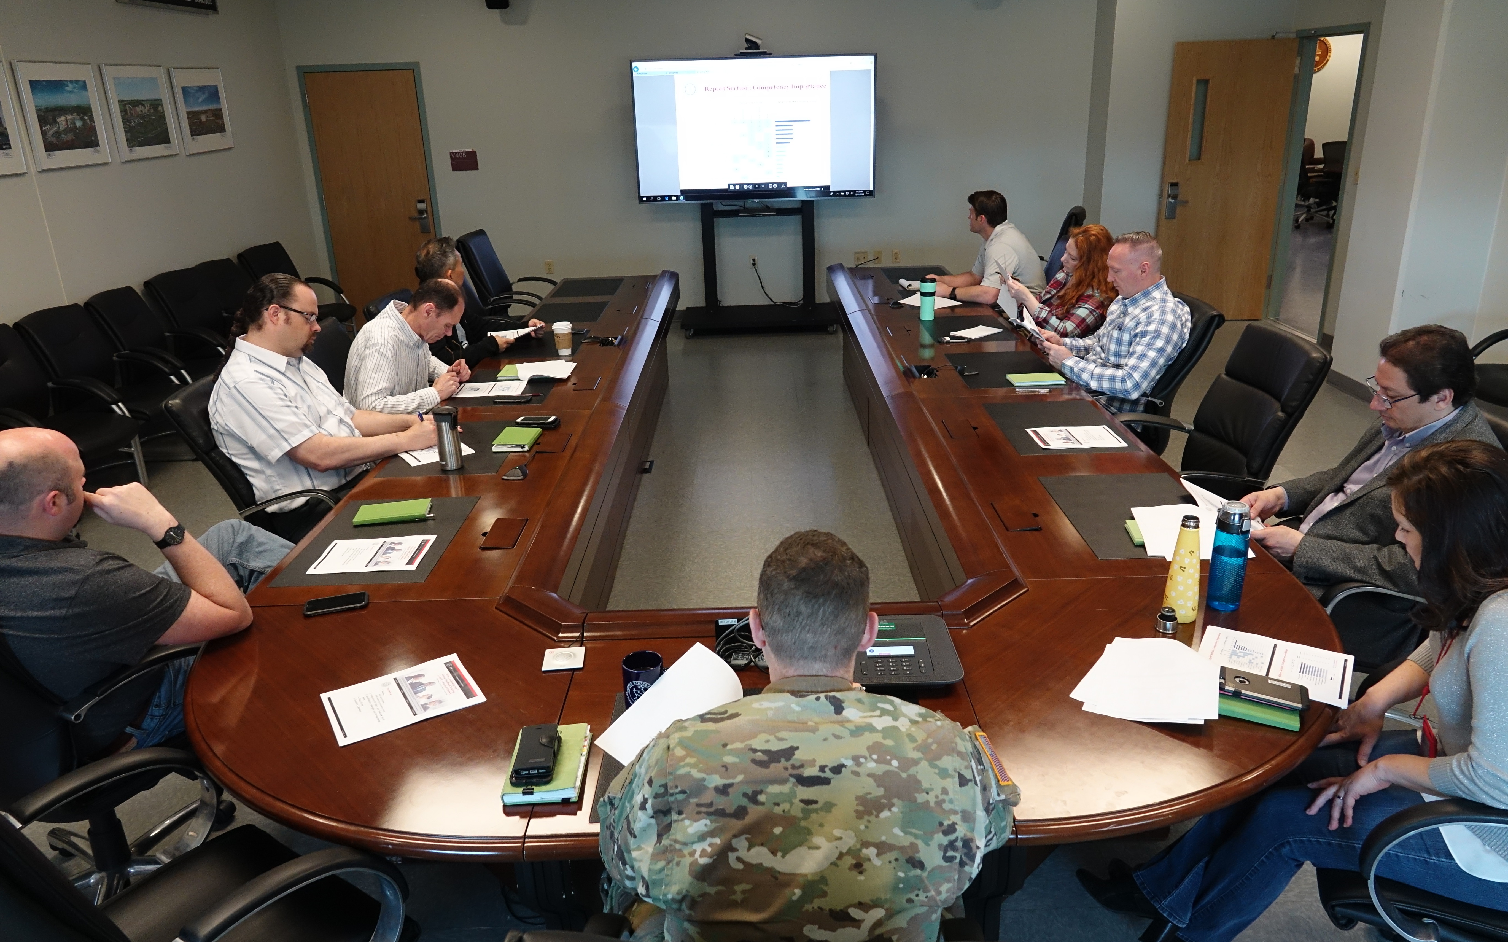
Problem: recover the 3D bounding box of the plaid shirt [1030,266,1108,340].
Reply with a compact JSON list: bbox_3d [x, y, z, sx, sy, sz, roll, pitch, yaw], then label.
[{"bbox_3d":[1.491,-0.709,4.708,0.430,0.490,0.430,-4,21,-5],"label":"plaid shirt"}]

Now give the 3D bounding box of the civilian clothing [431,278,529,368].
[{"bbox_3d":[-1.342,-0.618,4.692,0.560,0.620,0.500,-1,21,0],"label":"civilian clothing"}]

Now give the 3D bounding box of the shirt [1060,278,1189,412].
[{"bbox_3d":[1.473,-0.464,4.027,0.540,0.630,0.500,-7,21,-14],"label":"shirt"}]

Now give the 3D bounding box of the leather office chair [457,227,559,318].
[{"bbox_3d":[-1.513,-1.059,6.696,0.700,1.060,0.650,-2,20,0],"label":"leather office chair"}]

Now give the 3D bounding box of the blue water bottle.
[{"bbox_3d":[1.036,0.177,2.191,0.078,0.250,0.080,-6,21,-10],"label":"blue water bottle"}]

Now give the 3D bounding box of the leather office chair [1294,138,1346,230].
[{"bbox_3d":[7.693,-3.885,13.654,0.630,1.060,0.650,-8,21,-16],"label":"leather office chair"}]

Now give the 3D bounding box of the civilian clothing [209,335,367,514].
[{"bbox_3d":[-1.488,-0.139,3.256,0.480,0.600,0.490,-1,20,3],"label":"civilian clothing"}]

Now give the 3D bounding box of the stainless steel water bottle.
[{"bbox_3d":[-0.984,-0.113,3.233,0.073,0.197,0.073,8,23,25],"label":"stainless steel water bottle"}]

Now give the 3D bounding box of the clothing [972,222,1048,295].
[{"bbox_3d":[1.407,-1.119,5.575,0.440,0.520,0.490,-1,21,0],"label":"clothing"}]

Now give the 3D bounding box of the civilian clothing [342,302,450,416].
[{"bbox_3d":[-1.556,-0.499,4.399,0.480,0.550,0.470,-2,20,0],"label":"civilian clothing"}]

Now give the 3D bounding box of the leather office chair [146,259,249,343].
[{"bbox_3d":[-3.332,-0.831,6.481,0.670,0.930,0.630,-2,20,0],"label":"leather office chair"}]

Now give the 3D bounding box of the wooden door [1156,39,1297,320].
[{"bbox_3d":[3.666,-2.228,7.923,0.920,2.130,0.050,-1,21,0],"label":"wooden door"}]

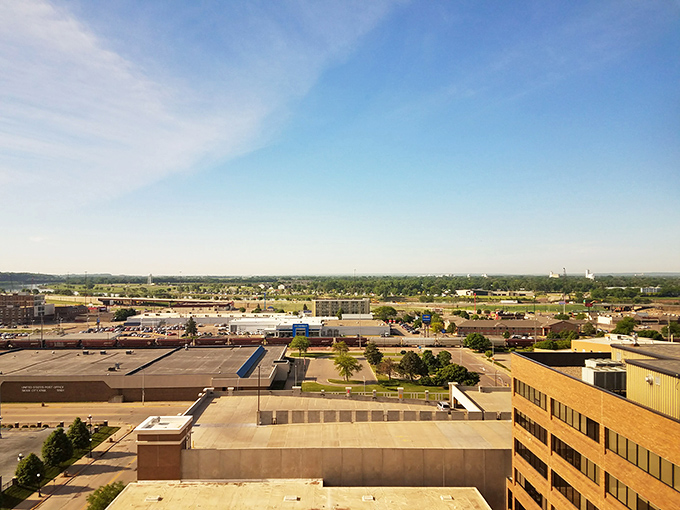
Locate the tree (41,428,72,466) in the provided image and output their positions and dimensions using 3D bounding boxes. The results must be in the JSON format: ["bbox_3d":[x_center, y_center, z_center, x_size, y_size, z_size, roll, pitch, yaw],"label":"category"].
[{"bbox_3d":[-54.372,37.438,98.444,5.140,7.890,5.140,0,-2,0],"label":"tree"}]

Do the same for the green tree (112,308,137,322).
[{"bbox_3d":[-171.163,48.010,406.296,18.690,10.860,15.410,1,-2,-23],"label":"green tree"}]

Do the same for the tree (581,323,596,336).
[{"bbox_3d":[154.437,46.026,316.584,8.980,8.330,8.710,-1,-2,26],"label":"tree"}]

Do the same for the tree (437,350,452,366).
[{"bbox_3d":[40.329,41.130,197.244,6.050,8.050,6.050,0,-2,0],"label":"tree"}]

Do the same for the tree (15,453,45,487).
[{"bbox_3d":[-54.380,37.937,89.705,4.420,6.230,4.420,0,-2,0],"label":"tree"}]

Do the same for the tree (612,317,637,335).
[{"bbox_3d":[177.543,44.591,319.191,14.680,11.390,14.240,-1,-2,29],"label":"tree"}]

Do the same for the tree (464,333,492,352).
[{"bbox_3d":[65.967,42.061,243.430,12.870,9.710,12.870,0,-2,0],"label":"tree"}]

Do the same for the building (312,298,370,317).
[{"bbox_3d":[1.358,46.710,451.472,48.000,16.300,17.000,0,-2,-9],"label":"building"}]

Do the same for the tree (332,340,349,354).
[{"bbox_3d":[0.522,44.298,242.482,7.690,6.420,7.460,0,-2,0],"label":"tree"}]

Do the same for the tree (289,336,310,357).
[{"bbox_3d":[-18.467,42.156,235.954,9.900,8.950,9.900,0,-2,0],"label":"tree"}]

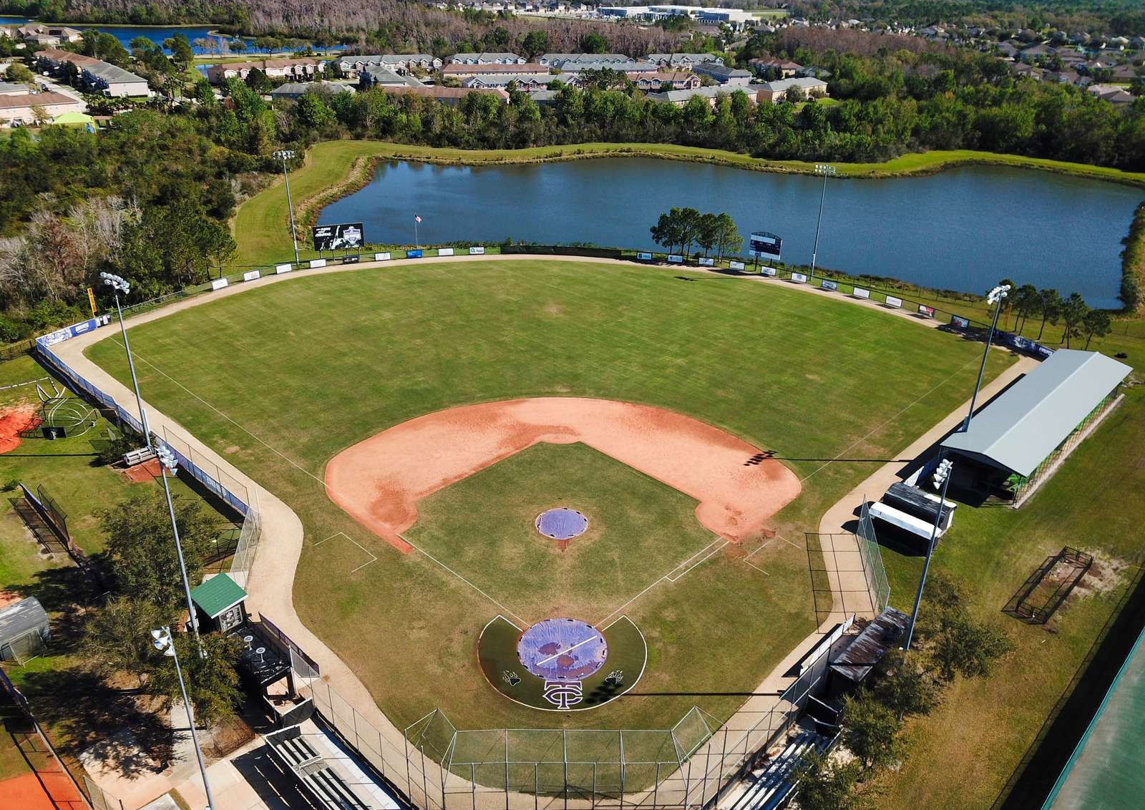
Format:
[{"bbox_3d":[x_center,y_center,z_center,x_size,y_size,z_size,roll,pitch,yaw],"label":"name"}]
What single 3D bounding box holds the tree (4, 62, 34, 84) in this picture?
[{"bbox_3d":[-236.530,-142.360,367.840,11.500,8.400,11.500,-13,30,-27],"label":"tree"}]

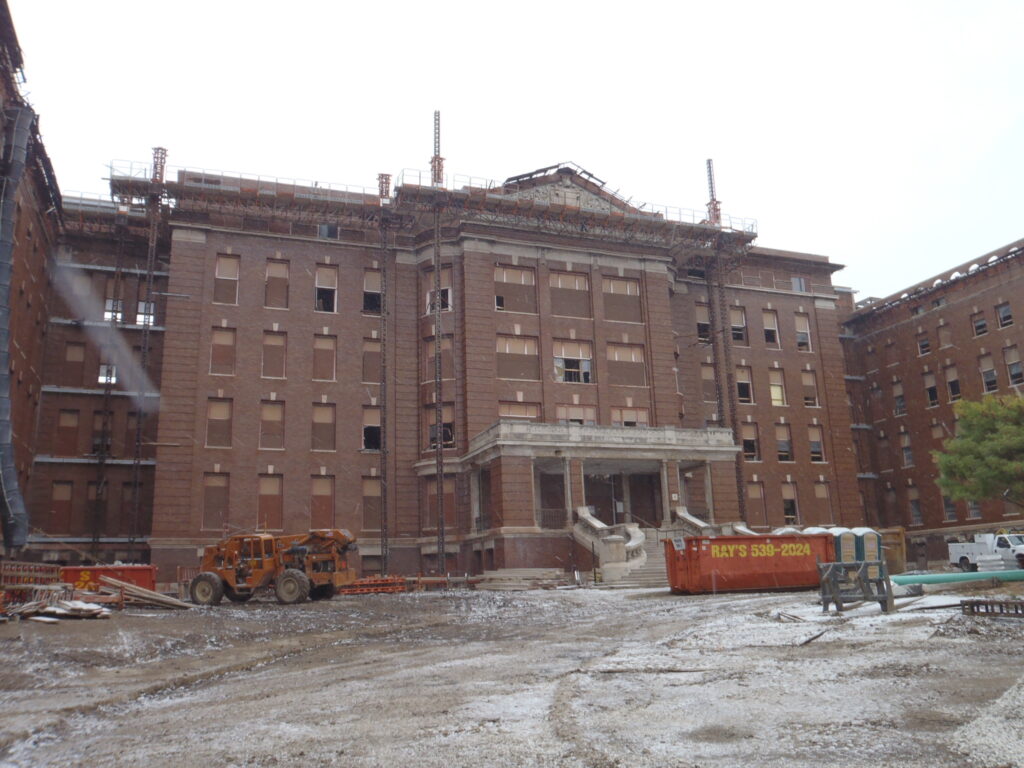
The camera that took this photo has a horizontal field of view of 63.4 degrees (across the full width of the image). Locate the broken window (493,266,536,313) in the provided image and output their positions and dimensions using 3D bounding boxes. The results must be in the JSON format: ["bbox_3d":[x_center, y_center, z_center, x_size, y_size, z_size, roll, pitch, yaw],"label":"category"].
[{"bbox_3d":[0.304,-5.920,52.217,2.805,3.150,0.200,3,-15,-21],"label":"broken window"}]

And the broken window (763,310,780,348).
[{"bbox_3d":[19.746,-4.098,62.987,1.350,3.085,0.200,3,-15,-20],"label":"broken window"}]

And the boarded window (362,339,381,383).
[{"bbox_3d":[-8.465,-1.369,50.879,1.396,2.855,0.200,3,-15,-21],"label":"boarded window"}]

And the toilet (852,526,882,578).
[{"bbox_3d":[15.715,7.756,37.446,1.120,2.300,1.200,1,-14,-12],"label":"toilet"}]

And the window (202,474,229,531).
[{"bbox_3d":[-14.424,5.744,40.345,1.126,2.726,0.170,3,-15,-20],"label":"window"}]

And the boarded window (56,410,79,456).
[{"bbox_3d":[-26.220,2.955,49.100,1.066,2.802,0.200,3,-15,-20],"label":"boarded window"}]

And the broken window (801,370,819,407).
[{"bbox_3d":[19.740,0.399,54.947,1.126,2.483,0.170,3,-15,-20],"label":"broken window"}]

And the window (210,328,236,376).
[{"bbox_3d":[-16.640,-1.841,47.803,1.396,2.855,0.200,3,-15,-21],"label":"window"}]

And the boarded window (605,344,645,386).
[{"bbox_3d":[7.540,-1.212,54.387,2.758,2.803,0.200,3,-15,-20],"label":"boarded window"}]

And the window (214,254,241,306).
[{"bbox_3d":[-16.787,-6.161,48.855,1.396,3.150,0.200,3,-15,-21],"label":"window"}]

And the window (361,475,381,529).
[{"bbox_3d":[-7.406,6.331,44.076,1.211,2.823,0.160,3,-15,-20],"label":"window"}]

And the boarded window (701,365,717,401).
[{"bbox_3d":[14.379,-0.074,59.883,1.350,2.803,0.200,3,-15,-20],"label":"boarded window"}]

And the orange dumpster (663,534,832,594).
[{"bbox_3d":[9.982,7.548,34.767,6.450,2.179,2.440,1,-14,-11],"label":"orange dumpster"}]

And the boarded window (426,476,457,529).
[{"bbox_3d":[-3.794,6.258,44.288,1.860,2.823,0.160,-8,-15,22],"label":"boarded window"}]

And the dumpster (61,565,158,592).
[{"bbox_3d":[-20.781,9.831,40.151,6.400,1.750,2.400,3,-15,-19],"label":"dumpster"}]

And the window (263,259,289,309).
[{"bbox_3d":[-12.390,-5.278,43.935,1.126,2.714,0.170,3,-15,-20],"label":"window"}]

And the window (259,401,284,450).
[{"bbox_3d":[-13.813,2.398,47.820,1.396,2.871,0.200,3,-15,-21],"label":"window"}]

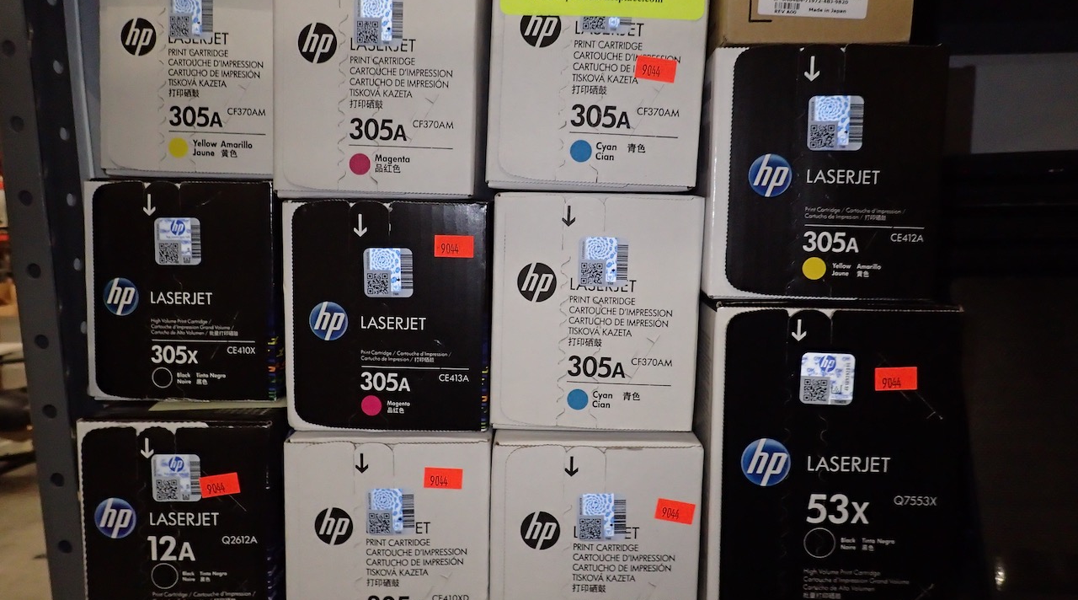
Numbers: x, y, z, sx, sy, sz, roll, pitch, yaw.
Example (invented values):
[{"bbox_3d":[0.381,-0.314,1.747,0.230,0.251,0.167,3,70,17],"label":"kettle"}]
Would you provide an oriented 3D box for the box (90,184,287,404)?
[{"bbox_3d":[-0.184,-0.020,0.615,0.105,0.119,0.375,2,5,4],"label":"box"}]

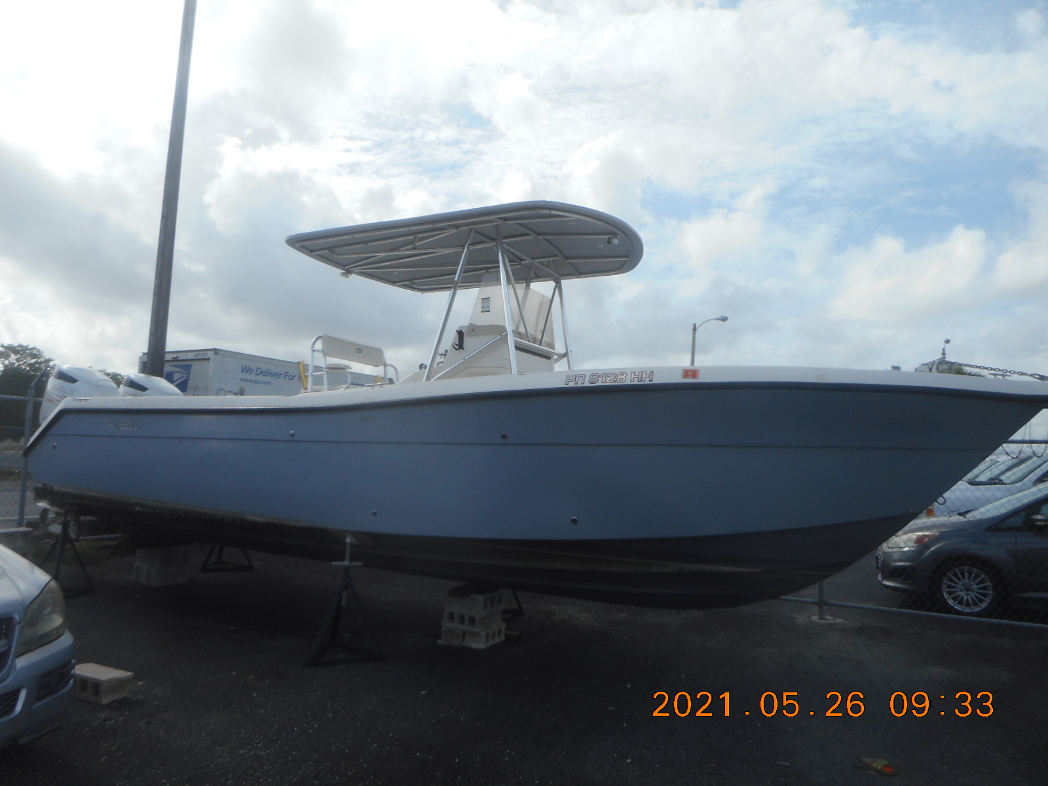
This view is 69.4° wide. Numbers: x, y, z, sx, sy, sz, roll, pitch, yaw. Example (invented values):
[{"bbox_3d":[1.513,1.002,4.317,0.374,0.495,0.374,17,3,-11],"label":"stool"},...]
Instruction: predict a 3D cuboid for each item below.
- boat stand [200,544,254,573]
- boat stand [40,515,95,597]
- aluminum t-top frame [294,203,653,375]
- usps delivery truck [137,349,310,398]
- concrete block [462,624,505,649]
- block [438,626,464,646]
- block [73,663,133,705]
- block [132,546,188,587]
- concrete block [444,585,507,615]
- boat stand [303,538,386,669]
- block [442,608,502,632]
[{"bbox_3d":[-3.545,1.668,9.090,0.610,0.860,0.580,2,-5,-14],"label":"boat stand"},{"bbox_3d":[-4.724,1.604,7.740,0.600,0.870,0.600,2,-5,-10],"label":"boat stand"},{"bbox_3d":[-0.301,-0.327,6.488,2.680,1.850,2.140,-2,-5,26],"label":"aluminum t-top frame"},{"bbox_3d":[-6.221,1.280,21.081,2.450,3.808,8.700,-1,-5,24],"label":"usps delivery truck"},{"bbox_3d":[-0.321,2.000,6.297,0.192,0.142,0.394,-1,-5,26],"label":"concrete block"},{"bbox_3d":[-0.499,2.004,6.384,0.192,0.142,0.394,-1,-5,26],"label":"block"},{"bbox_3d":[-2.707,1.846,4.804,0.390,0.145,0.194,-1,-5,26],"label":"block"},{"bbox_3d":[-3.863,1.828,8.108,0.380,0.400,0.390,-2,-5,30],"label":"block"},{"bbox_3d":[-0.417,1.718,6.362,0.380,0.142,0.385,-1,-5,26],"label":"concrete block"},{"bbox_3d":[-1.391,1.579,5.920,0.590,0.900,0.600,2,-5,-19],"label":"boat stand"},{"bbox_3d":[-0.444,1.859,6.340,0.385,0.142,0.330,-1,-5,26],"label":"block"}]

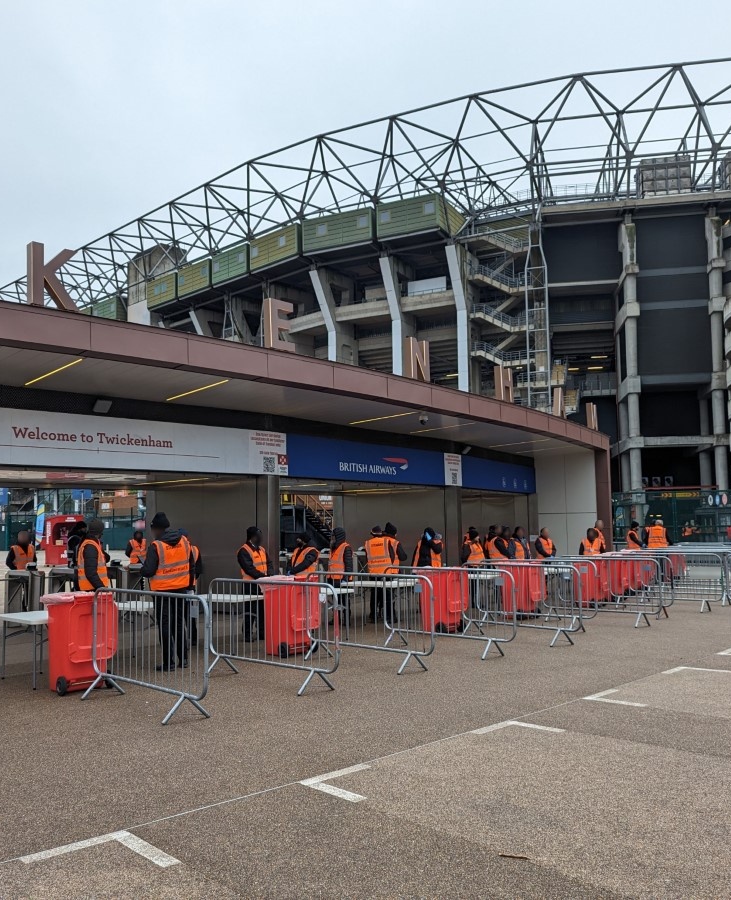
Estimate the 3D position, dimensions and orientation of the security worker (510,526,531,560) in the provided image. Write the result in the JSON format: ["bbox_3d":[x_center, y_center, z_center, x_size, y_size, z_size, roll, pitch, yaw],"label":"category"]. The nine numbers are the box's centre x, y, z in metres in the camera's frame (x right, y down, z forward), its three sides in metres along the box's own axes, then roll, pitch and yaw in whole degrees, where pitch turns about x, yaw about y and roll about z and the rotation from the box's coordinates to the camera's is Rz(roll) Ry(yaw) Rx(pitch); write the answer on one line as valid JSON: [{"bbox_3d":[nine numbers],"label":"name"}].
[{"bbox_3d":[3.458,2.565,18.678,0.520,1.680,0.360,3,-7,-40],"label":"security worker"}]

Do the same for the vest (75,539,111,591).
[{"bbox_3d":[-3.343,1.407,10.200,0.340,0.640,0.500,1,-5,-17],"label":"vest"}]

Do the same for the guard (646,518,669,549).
[{"bbox_3d":[8.161,2.862,23.281,0.560,1.760,0.360,-3,-6,19],"label":"guard"}]

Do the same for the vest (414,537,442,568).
[{"bbox_3d":[1.250,2.121,16.600,0.550,0.650,0.350,-2,-5,7],"label":"vest"}]

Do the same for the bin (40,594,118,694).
[{"bbox_3d":[-3.140,2.032,8.968,0.760,1.060,0.580,-6,-7,43],"label":"bin"}]

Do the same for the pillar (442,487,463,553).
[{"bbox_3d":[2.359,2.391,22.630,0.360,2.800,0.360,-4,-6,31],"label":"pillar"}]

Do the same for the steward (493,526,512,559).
[{"bbox_3d":[3.027,2.535,18.379,0.380,1.700,0.500,-3,-6,23],"label":"steward"}]

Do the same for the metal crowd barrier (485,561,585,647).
[{"bbox_3d":[2.275,2.281,12.407,0.470,1.130,2.300,3,-7,-40],"label":"metal crowd barrier"}]

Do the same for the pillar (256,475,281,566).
[{"bbox_3d":[-2.025,1.986,17.226,0.360,2.800,0.360,-5,-7,39],"label":"pillar"}]

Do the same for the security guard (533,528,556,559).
[{"bbox_3d":[4.226,2.644,19.577,0.540,1.660,0.360,1,-6,-23],"label":"security guard"}]

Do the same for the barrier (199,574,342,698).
[{"bbox_3d":[-1.080,2.010,9.190,0.460,1.100,2.360,4,-7,-42],"label":"barrier"}]

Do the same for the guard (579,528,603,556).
[{"bbox_3d":[5.265,2.648,19.330,0.550,1.650,0.420,-2,-6,15],"label":"guard"}]

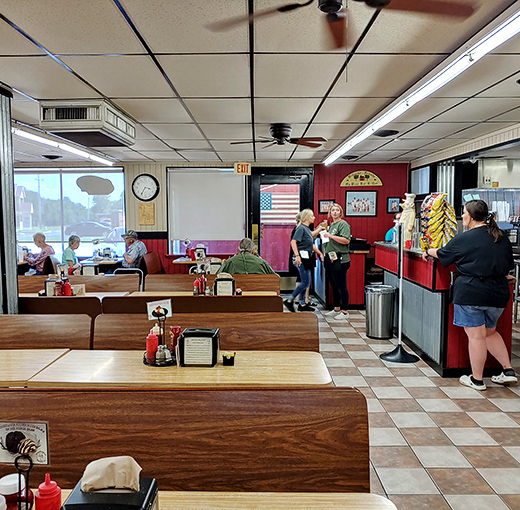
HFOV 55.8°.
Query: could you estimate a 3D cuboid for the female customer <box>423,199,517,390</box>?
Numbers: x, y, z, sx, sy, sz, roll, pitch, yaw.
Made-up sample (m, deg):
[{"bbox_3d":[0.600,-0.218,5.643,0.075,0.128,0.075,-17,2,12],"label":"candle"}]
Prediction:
[{"bbox_3d":[1.850,0.331,4.405,0.580,1.665,0.660,5,7,44],"label":"female customer"}]

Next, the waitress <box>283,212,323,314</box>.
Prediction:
[{"bbox_3d":[0.699,0.099,7.850,0.530,1.663,0.459,1,5,17],"label":"waitress"}]

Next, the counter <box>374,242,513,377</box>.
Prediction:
[{"bbox_3d":[2.003,0.518,5.822,0.775,1.147,2.387,0,5,0],"label":"counter"}]

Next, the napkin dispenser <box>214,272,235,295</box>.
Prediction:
[{"bbox_3d":[-0.332,0.288,4.672,0.195,0.180,0.160,0,5,0],"label":"napkin dispenser"}]

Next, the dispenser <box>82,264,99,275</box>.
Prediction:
[{"bbox_3d":[-2.106,0.209,6.096,0.189,0.194,0.153,0,5,0],"label":"dispenser"}]

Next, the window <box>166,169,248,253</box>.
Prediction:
[{"bbox_3d":[-1.010,-0.837,9.212,1.500,1.630,0.080,0,5,0],"label":"window"}]

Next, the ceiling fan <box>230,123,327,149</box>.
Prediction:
[{"bbox_3d":[0.220,-1.294,5.328,1.080,0.250,1.080,0,5,0],"label":"ceiling fan"}]

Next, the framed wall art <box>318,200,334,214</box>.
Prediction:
[{"bbox_3d":[1.267,-0.898,9.261,0.316,0.262,0.031,0,5,0],"label":"framed wall art"}]

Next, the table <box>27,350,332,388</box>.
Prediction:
[{"bbox_3d":[-0.370,0.944,2.571,1.440,0.755,0.560,0,5,0],"label":"table"}]

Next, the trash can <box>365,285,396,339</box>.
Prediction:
[{"bbox_3d":[1.558,0.731,6.359,0.377,0.643,0.377,0,5,0],"label":"trash can"}]

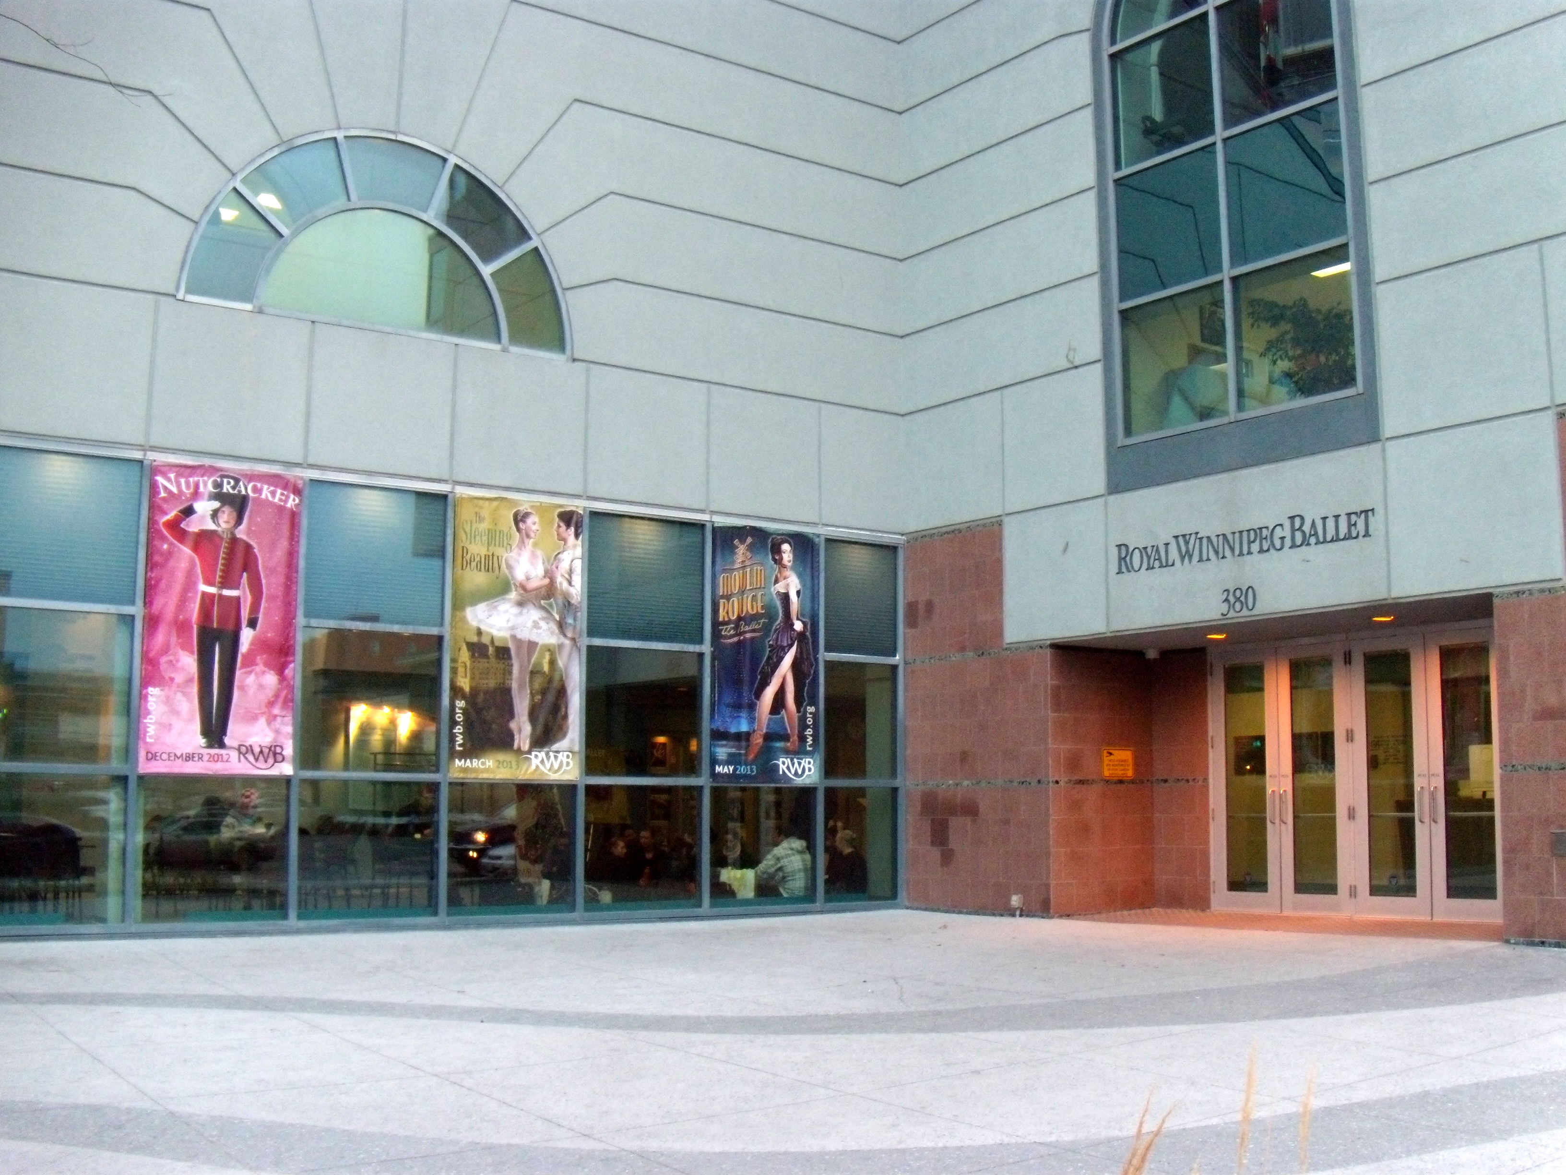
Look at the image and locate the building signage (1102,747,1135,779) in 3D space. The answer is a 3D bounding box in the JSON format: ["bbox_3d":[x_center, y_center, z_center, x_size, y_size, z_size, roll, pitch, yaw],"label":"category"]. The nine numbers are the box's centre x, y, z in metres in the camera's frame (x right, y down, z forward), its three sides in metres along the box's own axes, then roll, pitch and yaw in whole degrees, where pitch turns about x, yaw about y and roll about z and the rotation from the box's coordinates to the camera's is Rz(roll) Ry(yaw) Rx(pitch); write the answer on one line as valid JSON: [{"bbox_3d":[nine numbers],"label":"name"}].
[{"bbox_3d":[3.260,1.708,15.831,0.380,0.290,0.030,5,-10,-32],"label":"building signage"}]

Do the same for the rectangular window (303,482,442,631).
[{"bbox_3d":[-3.515,-0.276,14.120,1.197,1.170,0.100,5,-10,-32],"label":"rectangular window"}]

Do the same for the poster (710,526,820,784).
[{"bbox_3d":[-0.132,0.654,15.682,1.273,2.440,0.050,5,-8,-35],"label":"poster"}]

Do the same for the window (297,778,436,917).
[{"bbox_3d":[-3.502,2.192,13.775,1.170,1.139,0.100,5,-10,-32],"label":"window"}]

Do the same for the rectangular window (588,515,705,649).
[{"bbox_3d":[-1.308,-0.066,15.512,1.215,1.171,0.100,5,-10,-32],"label":"rectangular window"}]

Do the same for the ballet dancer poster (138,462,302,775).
[{"bbox_3d":[-4.572,0.263,13.289,1.178,2.484,0.040,5,-10,-32],"label":"ballet dancer poster"}]

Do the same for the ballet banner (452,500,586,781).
[{"bbox_3d":[-2.281,0.444,14.151,1.239,2.419,0.050,5,-8,-35],"label":"ballet banner"}]

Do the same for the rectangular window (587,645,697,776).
[{"bbox_3d":[-1.310,1.184,15.331,1.200,1.186,0.100,5,-10,-32],"label":"rectangular window"}]

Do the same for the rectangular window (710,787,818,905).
[{"bbox_3d":[-0.183,2.462,15.501,1.227,1.121,0.100,5,-8,-35],"label":"rectangular window"}]

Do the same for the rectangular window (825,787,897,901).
[{"bbox_3d":[0.771,2.559,16.180,0.913,1.127,0.100,5,-8,-35],"label":"rectangular window"}]

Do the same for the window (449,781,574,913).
[{"bbox_3d":[-2.398,2.303,14.470,1.180,1.134,0.100,5,-10,-32],"label":"window"}]

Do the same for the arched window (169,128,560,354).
[{"bbox_3d":[-3.329,-3.018,13.849,3.447,1.723,0.150,5,-8,-35],"label":"arched window"}]

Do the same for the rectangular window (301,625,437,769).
[{"bbox_3d":[-3.517,0.974,13.940,1.192,1.197,0.100,5,-10,-32],"label":"rectangular window"}]

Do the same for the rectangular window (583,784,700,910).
[{"bbox_3d":[-1.267,2.352,14.729,1.231,1.116,0.100,5,-8,-35],"label":"rectangular window"}]

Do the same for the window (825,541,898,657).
[{"bbox_3d":[0.792,0.121,16.473,0.946,1.157,0.100,5,-8,-35],"label":"window"}]

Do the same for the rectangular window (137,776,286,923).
[{"bbox_3d":[-4.577,2.098,13.095,1.154,1.130,0.100,5,-10,-32],"label":"rectangular window"}]

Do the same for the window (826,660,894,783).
[{"bbox_3d":[0.774,1.341,16.320,0.925,1.170,0.100,5,-8,-35],"label":"window"}]

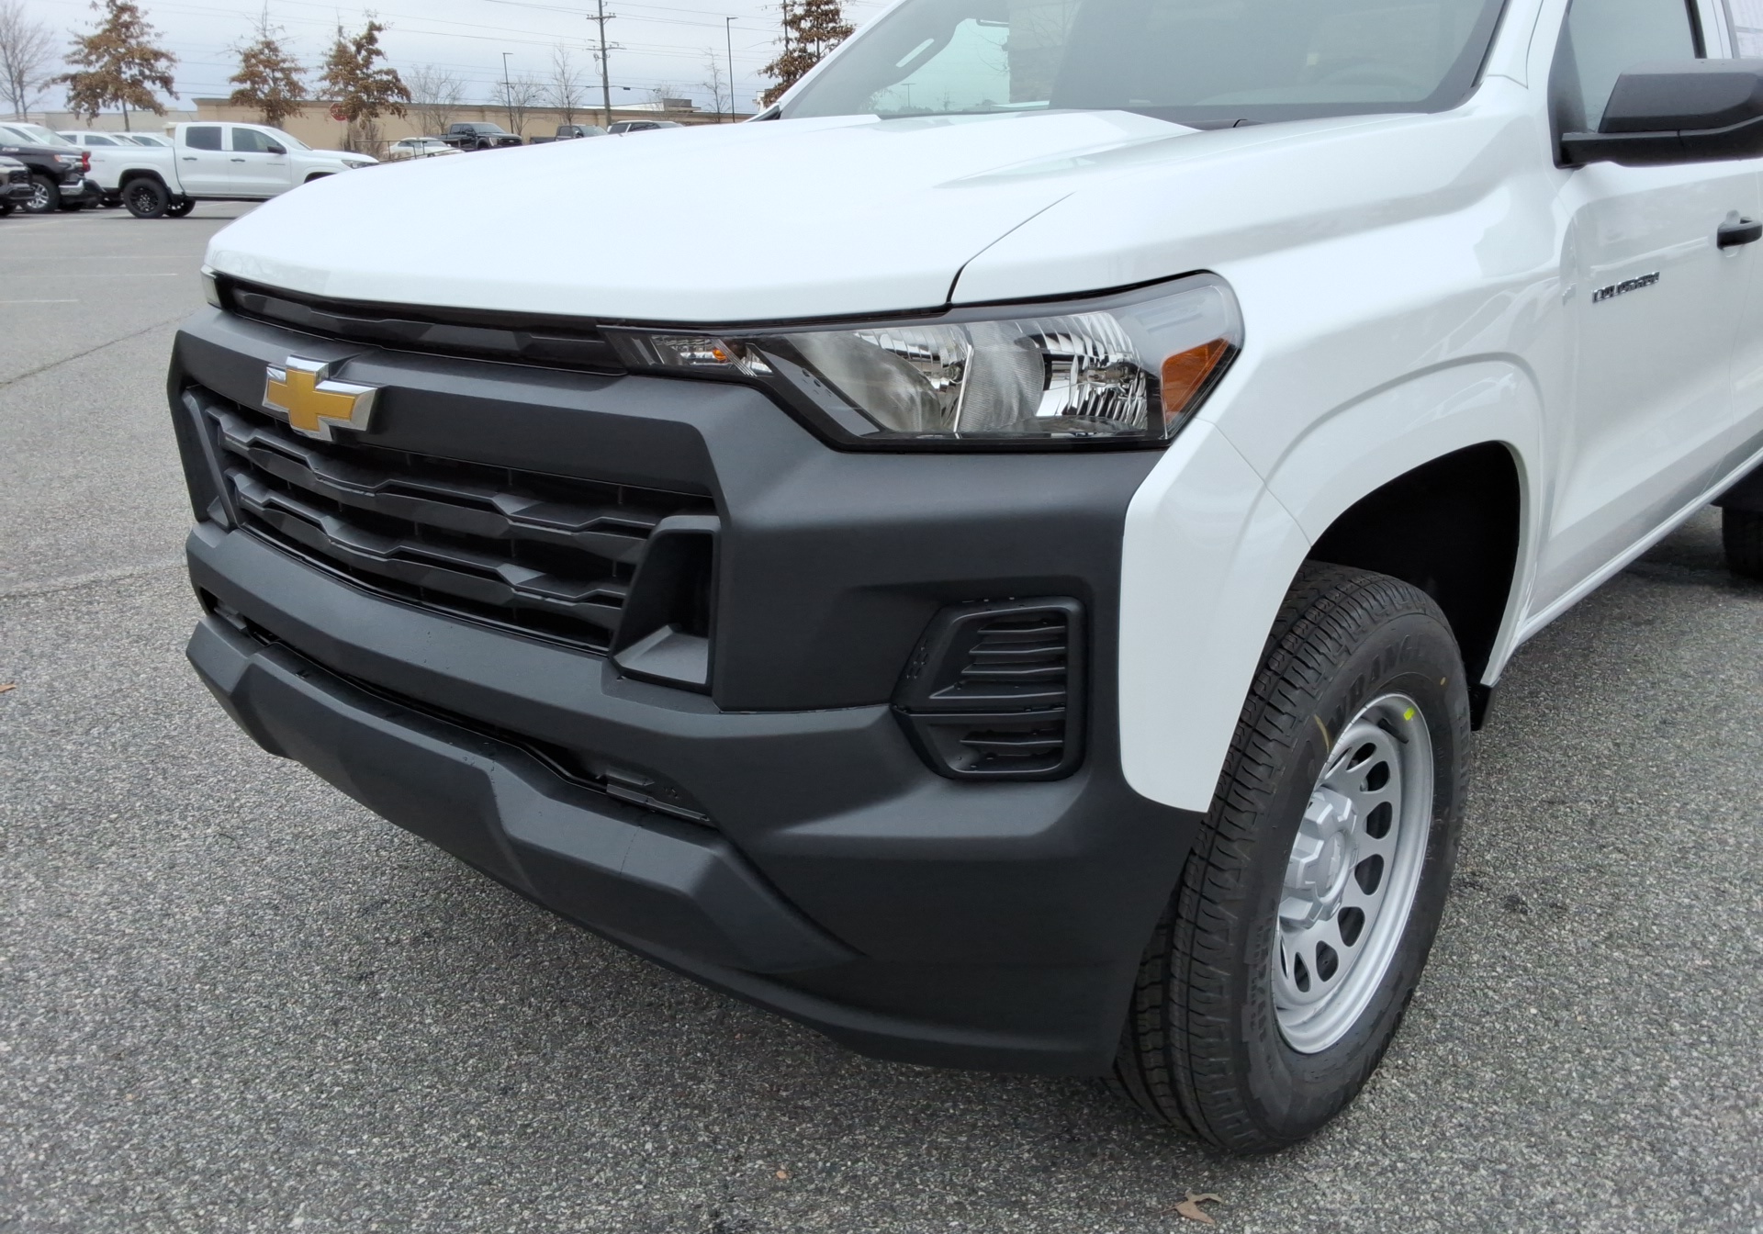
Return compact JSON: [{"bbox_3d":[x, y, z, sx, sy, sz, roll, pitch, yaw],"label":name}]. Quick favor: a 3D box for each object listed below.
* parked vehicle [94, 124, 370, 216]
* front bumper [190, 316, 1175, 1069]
[{"bbox_3d":[-12.500,-8.710,27.820,5.410,1.800,1.920,-4,18,-7],"label":"parked vehicle"},{"bbox_3d":[-0.525,-0.007,1.851,1.870,0.770,0.480,14,24,40],"label":"front bumper"}]

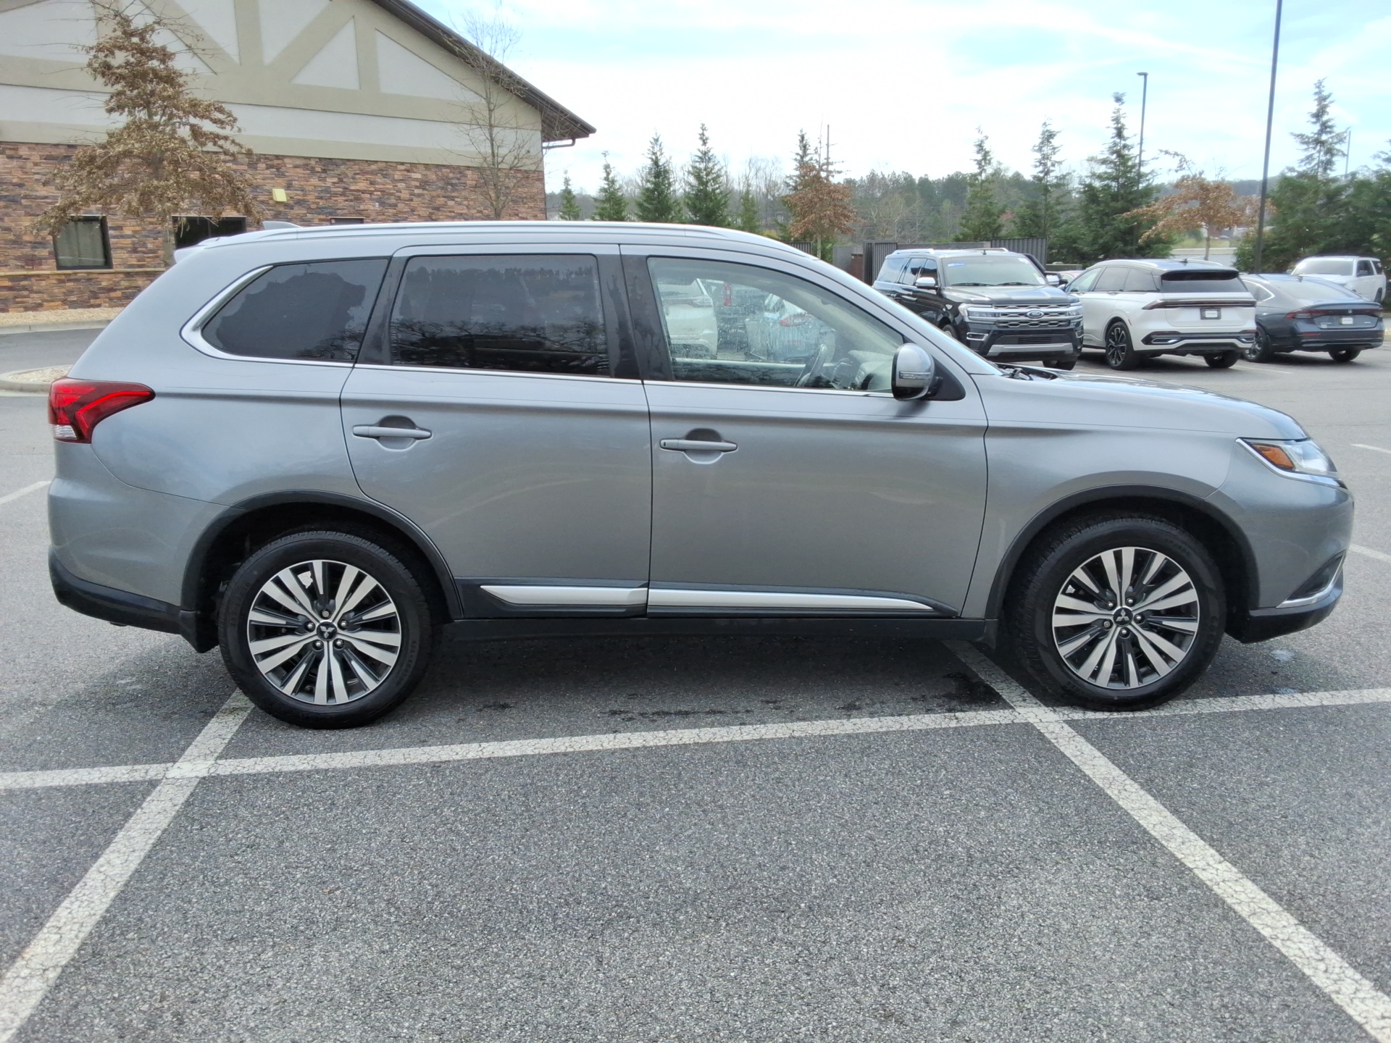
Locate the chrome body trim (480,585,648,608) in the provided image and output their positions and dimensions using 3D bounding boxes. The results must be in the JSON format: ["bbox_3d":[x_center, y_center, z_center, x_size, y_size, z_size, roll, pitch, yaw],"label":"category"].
[{"bbox_3d":[-0.431,0.243,3.714,0.552,0.073,0.030,-1,12,-1],"label":"chrome body trim"}]

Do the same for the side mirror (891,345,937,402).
[{"bbox_3d":[0.678,-0.465,3.500,0.130,0.185,0.230,-1,12,0],"label":"side mirror"}]

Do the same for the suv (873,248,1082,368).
[{"bbox_3d":[4.560,-3.620,18.980,2.080,1.930,5.330,-3,12,-8],"label":"suv"}]

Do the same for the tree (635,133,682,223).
[{"bbox_3d":[-1.345,-11.316,42.568,2.500,6.450,2.500,-1,12,-1],"label":"tree"}]

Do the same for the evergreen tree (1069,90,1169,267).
[{"bbox_3d":[13.763,-10.310,36.721,4.000,6.910,4.000,-1,12,0],"label":"evergreen tree"}]

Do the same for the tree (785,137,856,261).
[{"bbox_3d":[3.817,-9.064,34.675,2.300,5.290,2.300,0,12,6],"label":"tree"}]

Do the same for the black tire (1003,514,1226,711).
[{"bbox_3d":[1.435,0.301,3.861,0.700,0.690,0.230,-2,12,-3],"label":"black tire"}]

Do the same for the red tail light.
[{"bbox_3d":[-1.947,-0.374,3.706,0.430,0.215,0.260,-1,12,0],"label":"red tail light"}]

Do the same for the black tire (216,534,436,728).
[{"bbox_3d":[-1.230,0.350,3.838,0.700,0.690,0.230,-1,12,0],"label":"black tire"}]

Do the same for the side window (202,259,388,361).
[{"bbox_3d":[-1.274,-0.672,3.611,0.575,0.340,0.060,0,-4,3],"label":"side window"}]

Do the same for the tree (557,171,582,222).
[{"bbox_3d":[-5.489,-12.011,48.557,1.900,5.885,1.900,-1,12,0],"label":"tree"}]

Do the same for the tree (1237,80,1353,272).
[{"bbox_3d":[16.992,-9.163,31.645,3.600,6.100,3.600,5,13,27],"label":"tree"}]

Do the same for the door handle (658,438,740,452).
[{"bbox_3d":[0.010,-0.244,3.580,0.250,0.040,0.050,1,12,-1],"label":"door handle"}]

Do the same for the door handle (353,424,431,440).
[{"bbox_3d":[-0.973,-0.291,3.632,0.256,0.045,0.050,-1,12,-1],"label":"door handle"}]

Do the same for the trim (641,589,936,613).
[{"bbox_3d":[0.323,0.259,3.736,0.956,0.075,0.030,-1,12,-1],"label":"trim"}]

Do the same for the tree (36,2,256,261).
[{"bbox_3d":[-8.611,-5.391,18.453,3.700,6.010,3.700,-6,13,-23],"label":"tree"}]

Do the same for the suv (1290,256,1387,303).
[{"bbox_3d":[19.200,-6.980,33.900,2.000,1.880,5.100,10,16,42],"label":"suv"}]

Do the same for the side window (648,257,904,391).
[{"bbox_3d":[0.279,-0.640,3.663,0.850,0.460,0.070,-1,-8,0],"label":"side window"}]

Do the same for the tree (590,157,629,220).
[{"bbox_3d":[-4.367,-14.648,57.823,2.900,8.035,2.900,-1,12,0],"label":"tree"}]

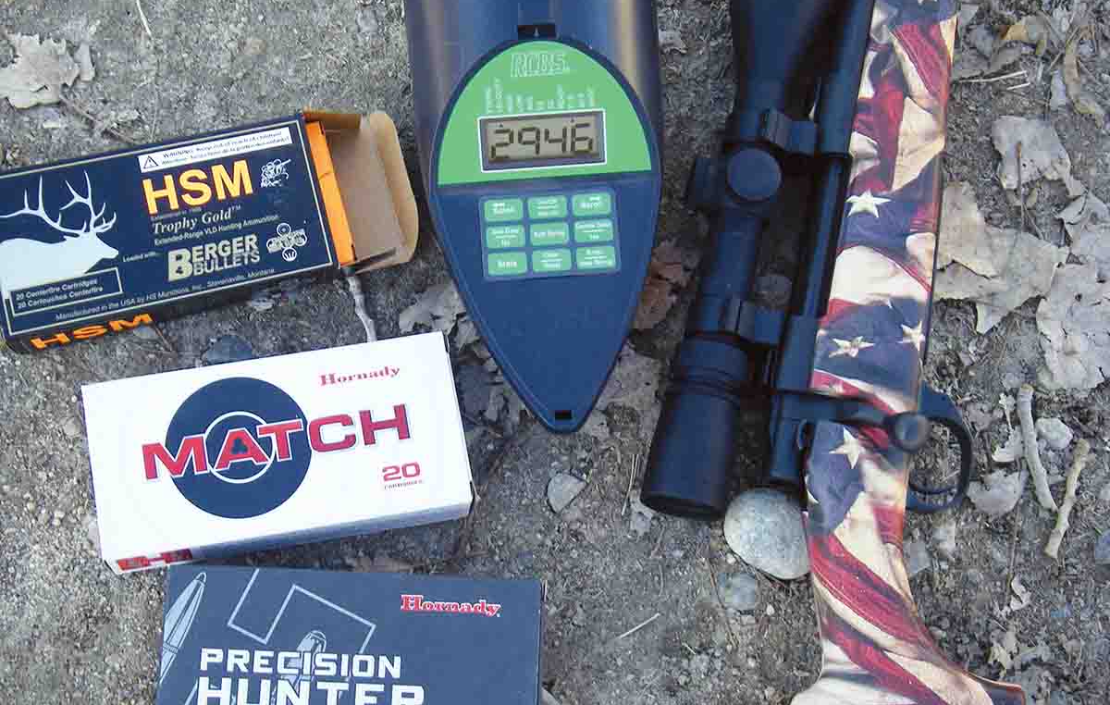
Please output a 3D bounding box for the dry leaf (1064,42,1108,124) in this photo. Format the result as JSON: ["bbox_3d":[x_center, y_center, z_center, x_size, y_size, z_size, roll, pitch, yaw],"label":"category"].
[{"bbox_3d":[0.272,-0.140,0.918,0.015,0.010,0.049,-18,78,-9],"label":"dry leaf"}]

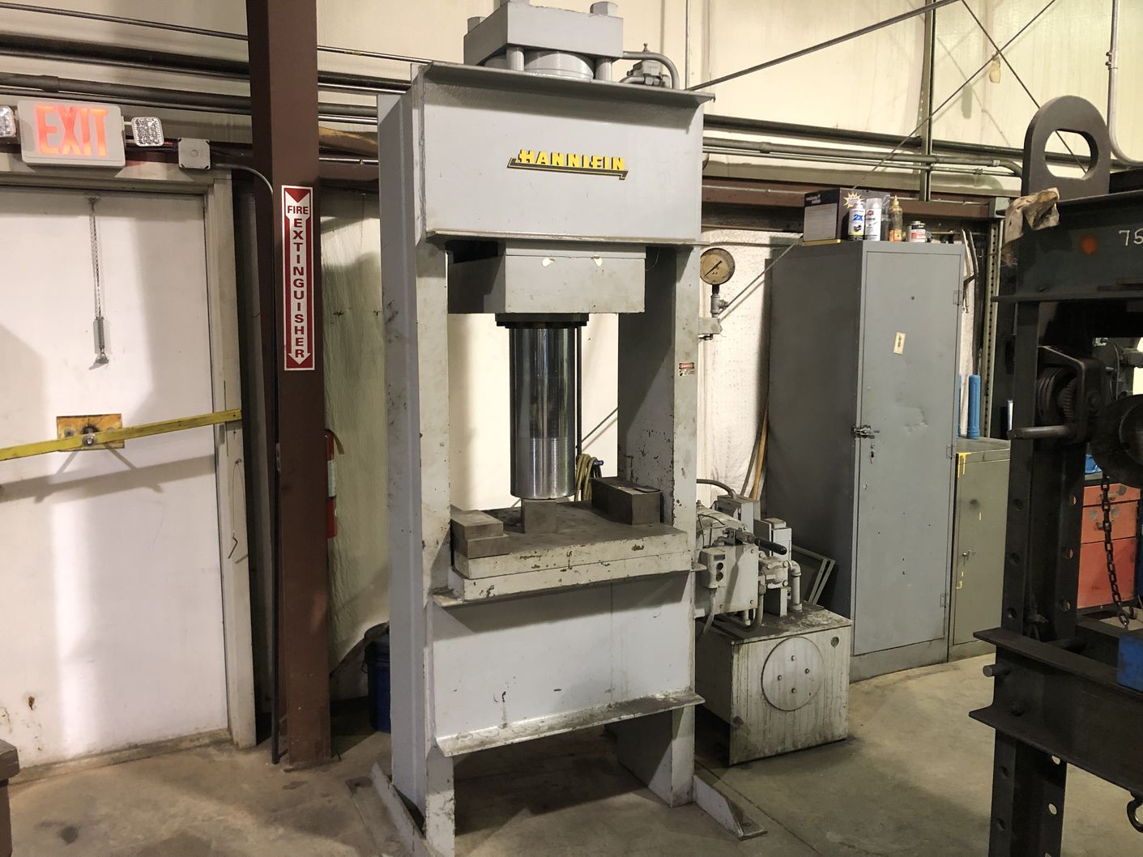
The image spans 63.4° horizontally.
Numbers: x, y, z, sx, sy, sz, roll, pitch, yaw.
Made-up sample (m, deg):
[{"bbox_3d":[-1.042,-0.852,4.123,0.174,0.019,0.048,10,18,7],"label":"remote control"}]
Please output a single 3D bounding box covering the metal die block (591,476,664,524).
[{"bbox_3d":[0.178,0.247,3.162,0.101,0.105,0.296,-3,7,-25],"label":"metal die block"}]

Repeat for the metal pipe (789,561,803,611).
[{"bbox_3d":[0.904,0.634,3.720,0.050,0.200,0.038,-3,7,-23],"label":"metal pipe"}]

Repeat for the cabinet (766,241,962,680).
[{"bbox_3d":[1.403,0.130,4.481,0.605,1.970,0.615,-3,7,-25],"label":"cabinet"}]

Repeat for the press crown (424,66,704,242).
[{"bbox_3d":[-0.059,-0.776,2.814,0.882,0.441,0.460,-3,7,-25],"label":"press crown"}]

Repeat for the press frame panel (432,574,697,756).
[{"bbox_3d":[0.020,0.678,2.815,0.887,0.452,0.112,-3,7,-25],"label":"press frame panel"}]

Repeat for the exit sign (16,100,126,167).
[{"bbox_3d":[-1.690,-0.991,3.125,0.305,0.195,0.050,-3,7,-27],"label":"exit sign"}]

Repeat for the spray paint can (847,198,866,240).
[{"bbox_3d":[1.267,-0.917,4.079,0.066,0.190,0.066,0,7,0],"label":"spray paint can"}]

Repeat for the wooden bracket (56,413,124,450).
[{"bbox_3d":[-1.684,0.014,3.237,0.200,0.114,0.042,-3,7,-28],"label":"wooden bracket"}]

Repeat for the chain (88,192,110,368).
[{"bbox_3d":[-1.635,-0.507,3.195,0.045,0.575,0.035,-3,7,-27],"label":"chain"}]

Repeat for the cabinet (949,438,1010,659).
[{"bbox_3d":[1.966,0.571,4.663,0.619,0.997,0.466,-3,7,-25],"label":"cabinet"}]

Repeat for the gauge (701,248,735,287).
[{"bbox_3d":[0.484,-0.538,3.077,0.125,0.125,0.055,-2,6,-12],"label":"gauge"}]

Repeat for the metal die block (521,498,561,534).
[{"bbox_3d":[-0.102,0.271,2.943,0.104,0.105,0.105,-1,6,-6],"label":"metal die block"}]

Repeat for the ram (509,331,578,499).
[{"bbox_3d":[-0.092,-0.051,2.993,0.210,0.550,0.210,0,6,0],"label":"ram"}]

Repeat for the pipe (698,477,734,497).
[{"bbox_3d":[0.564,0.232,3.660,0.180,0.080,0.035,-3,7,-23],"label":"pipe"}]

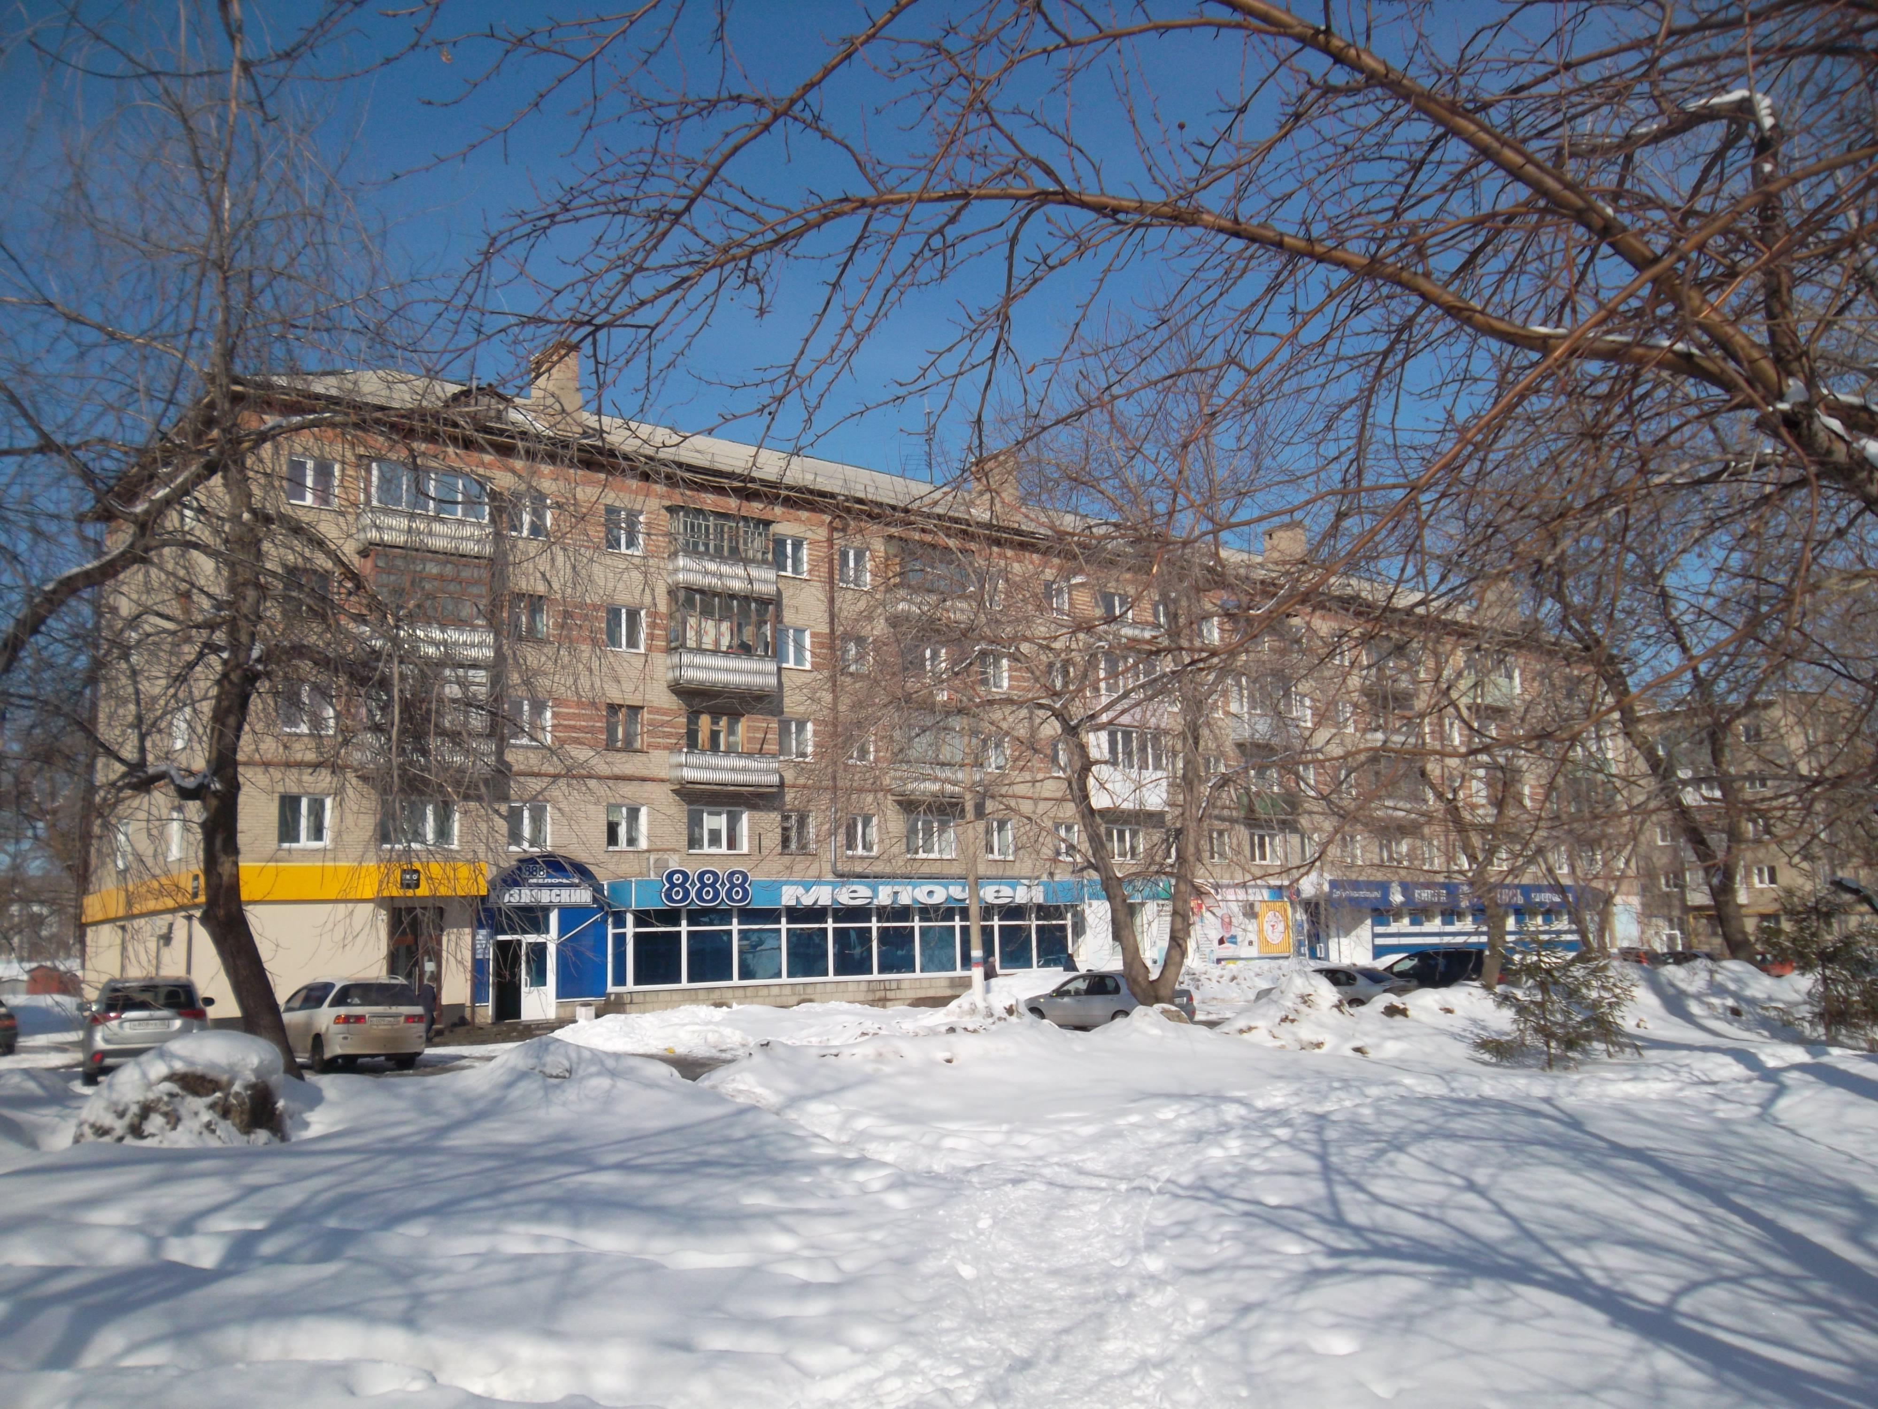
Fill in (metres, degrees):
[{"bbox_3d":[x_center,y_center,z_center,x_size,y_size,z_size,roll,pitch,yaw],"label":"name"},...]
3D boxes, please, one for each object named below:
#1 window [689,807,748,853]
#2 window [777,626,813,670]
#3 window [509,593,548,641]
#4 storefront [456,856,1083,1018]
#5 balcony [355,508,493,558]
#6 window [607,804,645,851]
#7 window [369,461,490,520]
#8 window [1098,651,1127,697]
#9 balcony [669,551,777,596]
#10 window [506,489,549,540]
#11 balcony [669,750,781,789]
[{"bbox_3d":[-6.099,3.451,40.478,1.880,1.280,0.160,5,-13,-37],"label":"window"},{"bbox_3d":[-4.238,-1.648,43.024,1.170,1.260,0.160,5,-13,-37],"label":"window"},{"bbox_3d":[-10.669,-2.272,38.156,1.090,1.240,0.160,5,-13,-37],"label":"window"},{"bbox_3d":[-3.295,6.619,42.321,20.500,4.000,1.600,6,-12,-38],"label":"storefront"},{"bbox_3d":[-12.970,-4.220,37.120,3.190,0.960,0.820,6,-12,-38],"label":"balcony"},{"bbox_3d":[-8.550,3.380,39.976,1.178,1.231,0.150,6,-12,-37],"label":"window"},{"bbox_3d":[-12.833,-5.314,36.995,2.980,1.170,0.140,6,-12,-38],"label":"window"},{"bbox_3d":[5.909,-1.047,49.824,1.380,1.530,0.120,5,-13,-37],"label":"window"},{"bbox_3d":[-6.245,-3.619,42.495,3.170,1.000,0.820,6,-12,-38],"label":"balcony"},{"bbox_3d":[-11.103,-5.026,39.653,1.177,1.161,0.150,6,-12,-37],"label":"window"},{"bbox_3d":[-5.898,1.867,40.462,3.040,1.070,0.800,5,-13,-37],"label":"balcony"}]

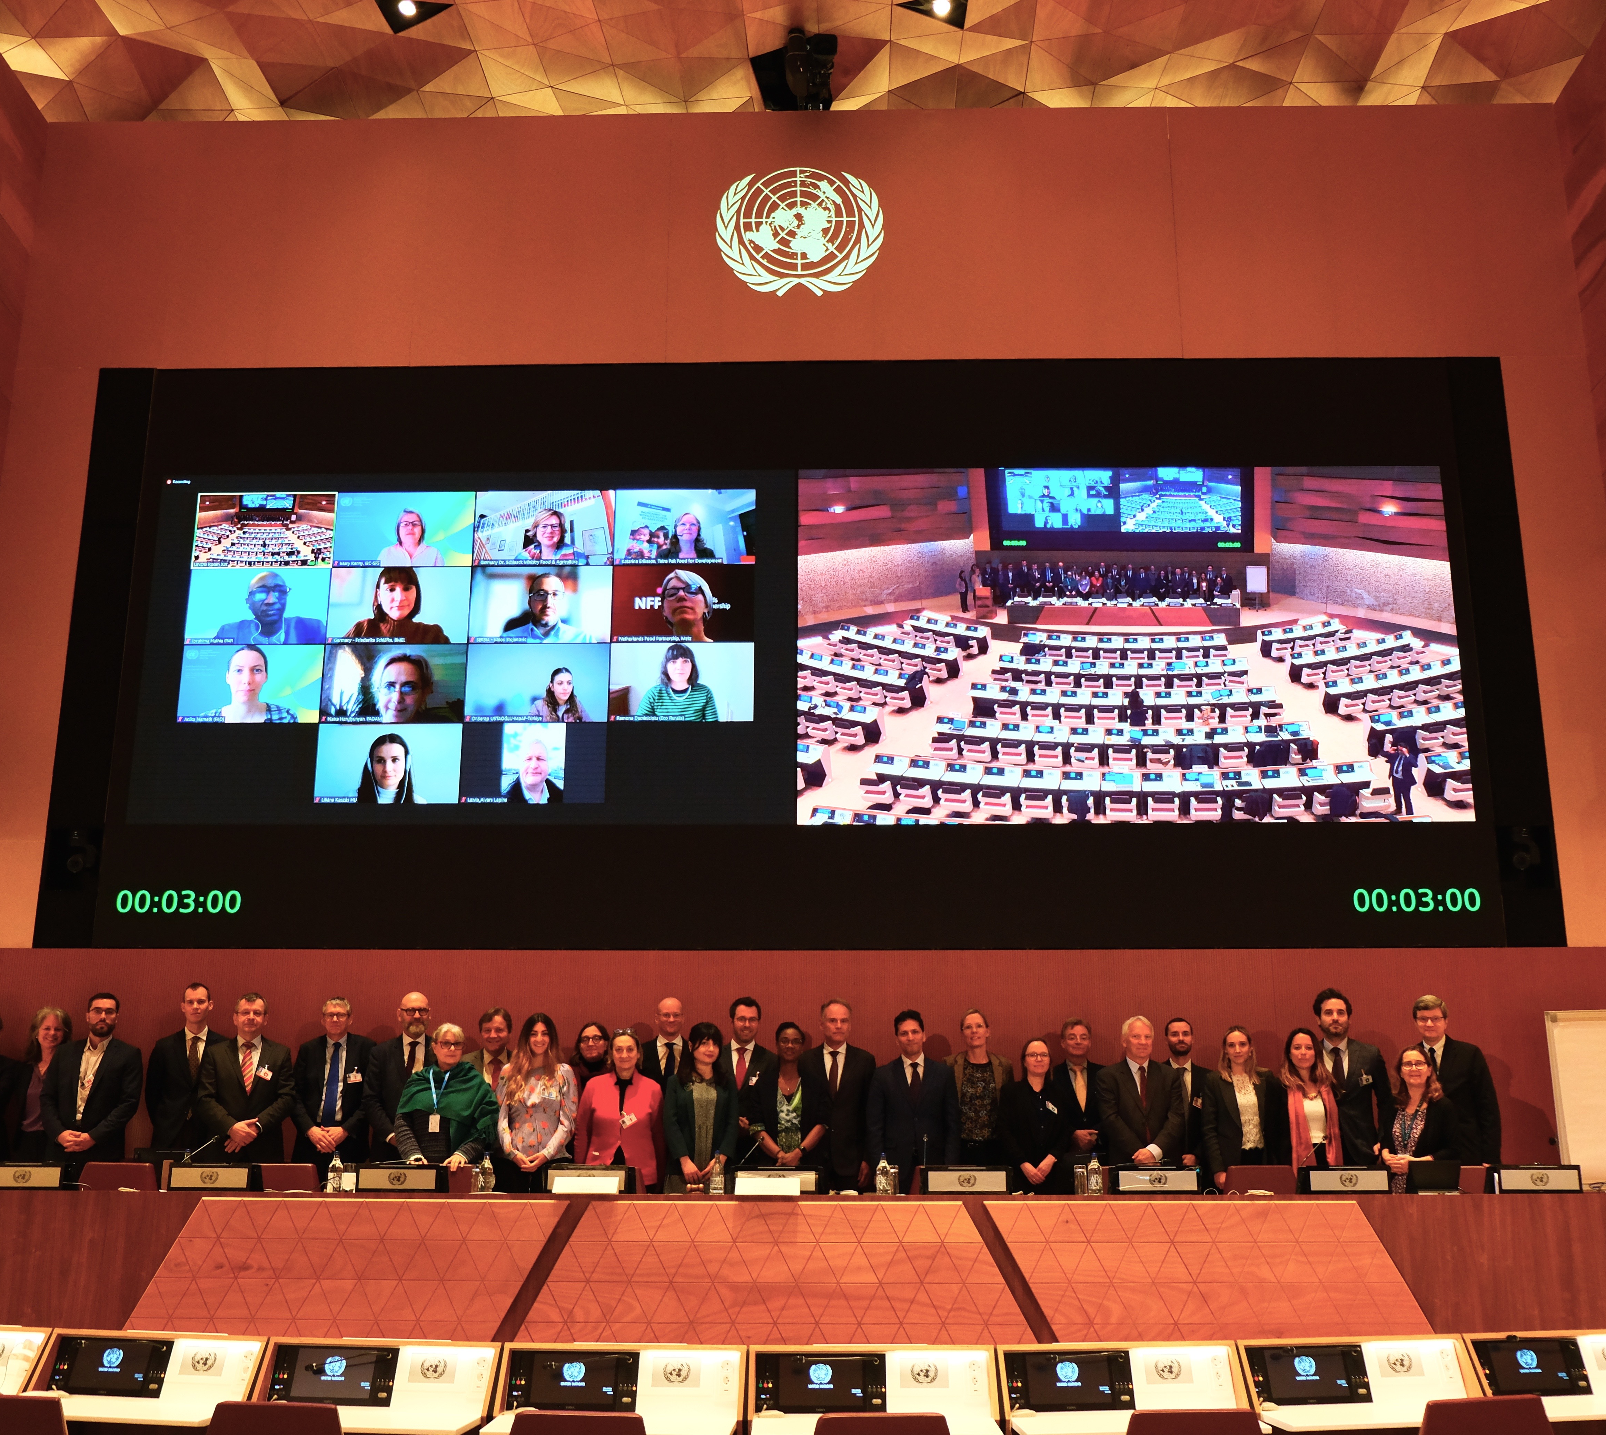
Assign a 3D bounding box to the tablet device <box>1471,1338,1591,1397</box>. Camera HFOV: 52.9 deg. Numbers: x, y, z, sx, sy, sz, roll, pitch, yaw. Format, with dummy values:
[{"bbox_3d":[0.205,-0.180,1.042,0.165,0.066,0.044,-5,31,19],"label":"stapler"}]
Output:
[{"bbox_3d":[2.625,2.343,5.812,0.430,0.190,0.030,3,-37,-13],"label":"tablet device"}]

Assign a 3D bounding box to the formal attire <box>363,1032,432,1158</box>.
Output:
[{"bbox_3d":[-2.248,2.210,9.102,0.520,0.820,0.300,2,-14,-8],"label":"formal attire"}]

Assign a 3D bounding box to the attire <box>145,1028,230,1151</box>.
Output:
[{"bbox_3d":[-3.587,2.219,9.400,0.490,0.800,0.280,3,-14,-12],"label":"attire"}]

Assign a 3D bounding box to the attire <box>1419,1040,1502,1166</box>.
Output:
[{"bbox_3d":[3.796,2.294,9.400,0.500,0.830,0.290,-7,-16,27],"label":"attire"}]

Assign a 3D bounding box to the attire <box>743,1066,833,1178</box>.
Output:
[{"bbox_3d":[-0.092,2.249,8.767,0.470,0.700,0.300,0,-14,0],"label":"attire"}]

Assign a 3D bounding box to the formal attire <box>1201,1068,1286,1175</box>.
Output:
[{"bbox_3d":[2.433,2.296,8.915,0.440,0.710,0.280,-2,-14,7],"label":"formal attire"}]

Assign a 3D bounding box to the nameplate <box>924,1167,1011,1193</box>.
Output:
[{"bbox_3d":[0.825,2.316,8.080,0.430,0.130,0.050,0,-14,1],"label":"nameplate"}]

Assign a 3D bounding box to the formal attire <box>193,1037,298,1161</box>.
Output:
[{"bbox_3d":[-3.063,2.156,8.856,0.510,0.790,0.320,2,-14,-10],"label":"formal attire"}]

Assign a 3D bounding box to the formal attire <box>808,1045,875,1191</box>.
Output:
[{"bbox_3d":[0.195,2.239,9.052,0.480,0.820,0.290,0,-14,0],"label":"formal attire"}]

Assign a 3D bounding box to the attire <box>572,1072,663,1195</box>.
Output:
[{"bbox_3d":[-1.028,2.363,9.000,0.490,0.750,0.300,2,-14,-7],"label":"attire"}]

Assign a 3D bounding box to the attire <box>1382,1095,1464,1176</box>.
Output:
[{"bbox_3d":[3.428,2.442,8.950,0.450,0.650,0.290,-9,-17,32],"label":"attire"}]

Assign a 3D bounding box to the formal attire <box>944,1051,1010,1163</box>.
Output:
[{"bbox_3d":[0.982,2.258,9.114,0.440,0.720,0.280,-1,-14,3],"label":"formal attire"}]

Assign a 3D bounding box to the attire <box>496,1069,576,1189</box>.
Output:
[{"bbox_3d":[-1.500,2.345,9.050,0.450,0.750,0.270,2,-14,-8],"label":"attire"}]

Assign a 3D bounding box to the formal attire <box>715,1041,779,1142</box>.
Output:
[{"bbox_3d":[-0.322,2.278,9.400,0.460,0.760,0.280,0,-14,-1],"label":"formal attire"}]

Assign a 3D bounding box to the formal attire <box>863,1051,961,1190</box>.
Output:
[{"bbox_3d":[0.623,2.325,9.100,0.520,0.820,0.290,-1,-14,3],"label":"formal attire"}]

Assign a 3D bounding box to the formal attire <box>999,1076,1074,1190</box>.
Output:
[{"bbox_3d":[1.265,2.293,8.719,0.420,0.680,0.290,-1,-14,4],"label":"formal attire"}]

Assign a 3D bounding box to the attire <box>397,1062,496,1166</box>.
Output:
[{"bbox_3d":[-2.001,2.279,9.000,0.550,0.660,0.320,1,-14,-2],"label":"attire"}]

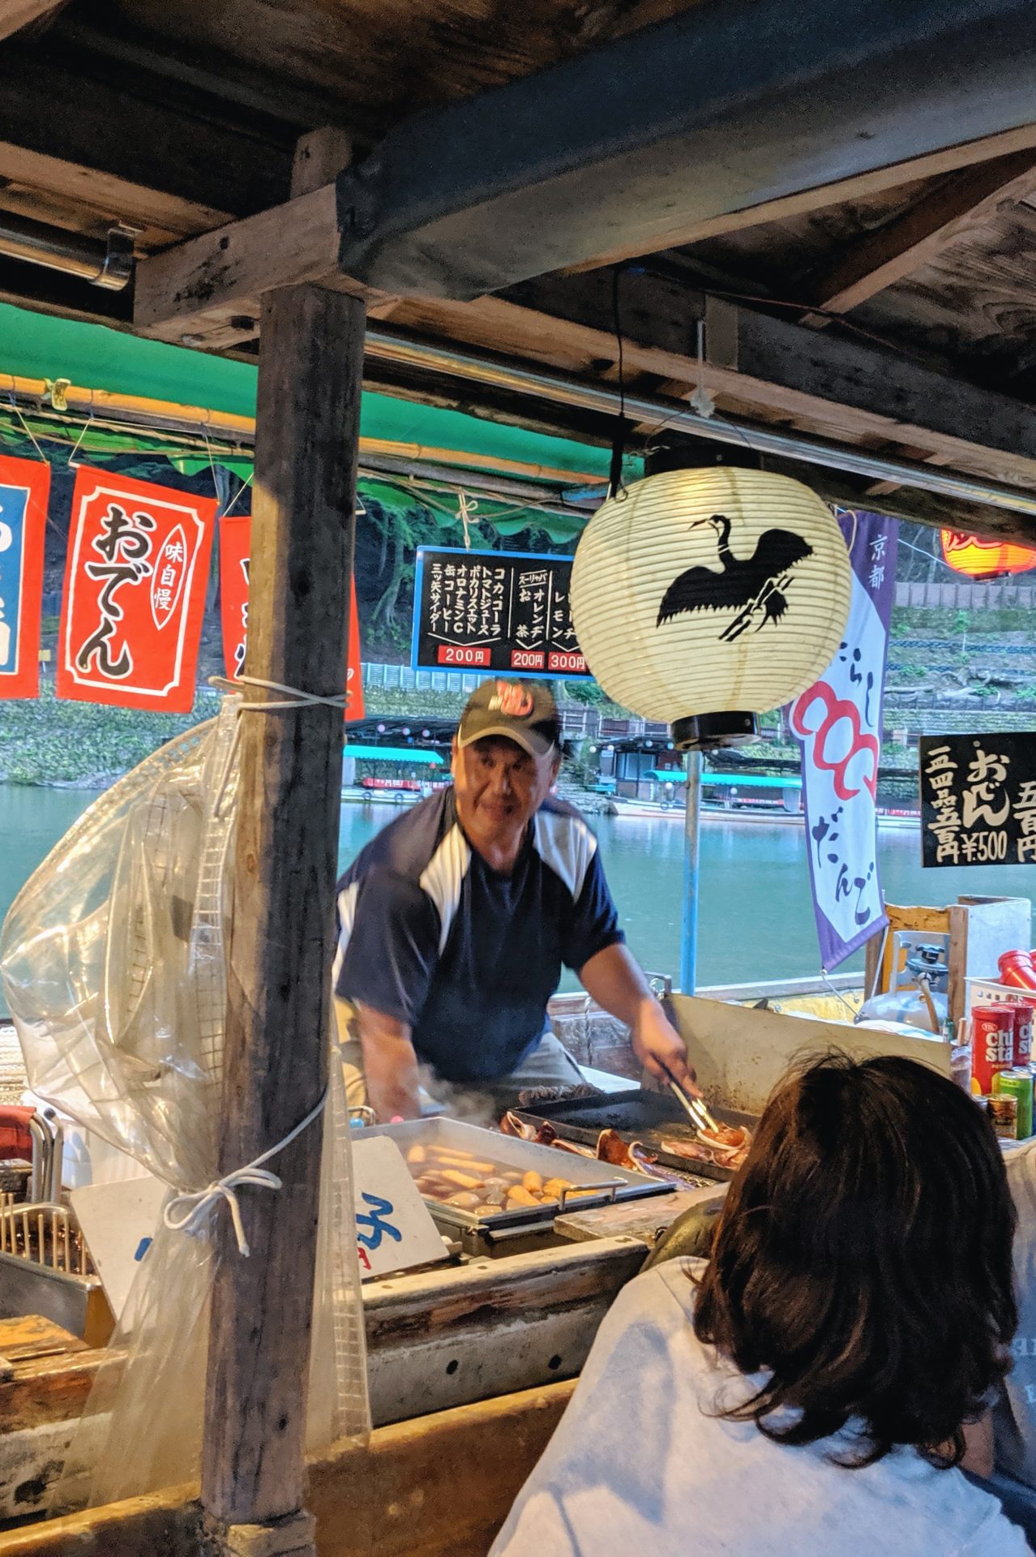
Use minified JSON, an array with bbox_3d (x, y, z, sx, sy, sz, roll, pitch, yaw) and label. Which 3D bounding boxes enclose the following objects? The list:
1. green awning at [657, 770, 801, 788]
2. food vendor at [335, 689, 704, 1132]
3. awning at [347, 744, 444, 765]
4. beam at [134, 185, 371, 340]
[{"bbox_3d":[9.365,0.102,68.000,7.200,0.620,2.000,3,0,0],"label":"green awning"},{"bbox_3d":[-0.030,0.500,2.800,0.620,1.360,0.720,3,0,-16],"label":"food vendor"},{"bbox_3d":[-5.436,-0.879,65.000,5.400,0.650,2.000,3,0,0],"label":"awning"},{"bbox_3d":[-0.289,-0.564,1.797,0.080,0.085,0.450,3,3,-39],"label":"beam"}]

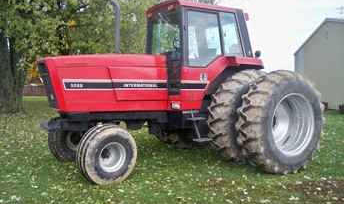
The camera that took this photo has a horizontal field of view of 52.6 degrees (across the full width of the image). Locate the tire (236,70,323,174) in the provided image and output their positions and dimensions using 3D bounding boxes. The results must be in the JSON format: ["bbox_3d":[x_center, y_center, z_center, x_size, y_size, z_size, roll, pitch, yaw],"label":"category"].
[{"bbox_3d":[1.891,0.366,5.973,1.790,1.790,0.500,-2,4,-32],"label":"tire"}]

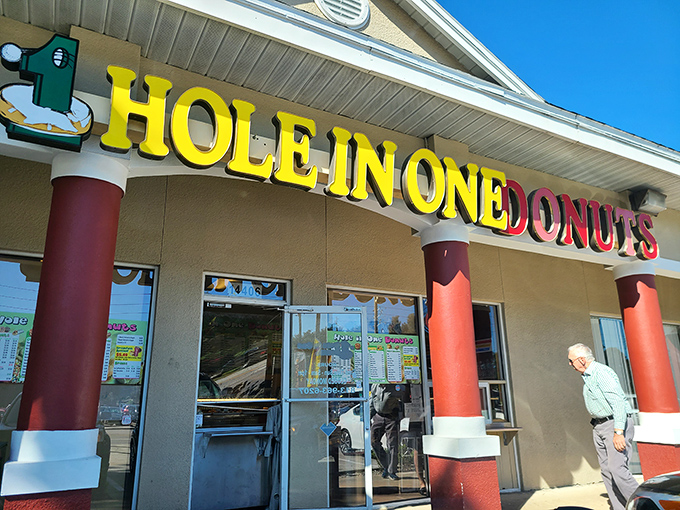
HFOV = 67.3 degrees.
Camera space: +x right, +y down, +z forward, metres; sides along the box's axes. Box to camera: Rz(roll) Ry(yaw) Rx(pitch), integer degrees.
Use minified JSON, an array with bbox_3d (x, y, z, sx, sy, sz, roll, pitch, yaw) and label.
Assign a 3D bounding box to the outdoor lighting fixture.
[{"bbox_3d":[3.704,-0.614,6.116,0.365,0.230,0.225,8,-19,-28],"label":"outdoor lighting fixture"}]

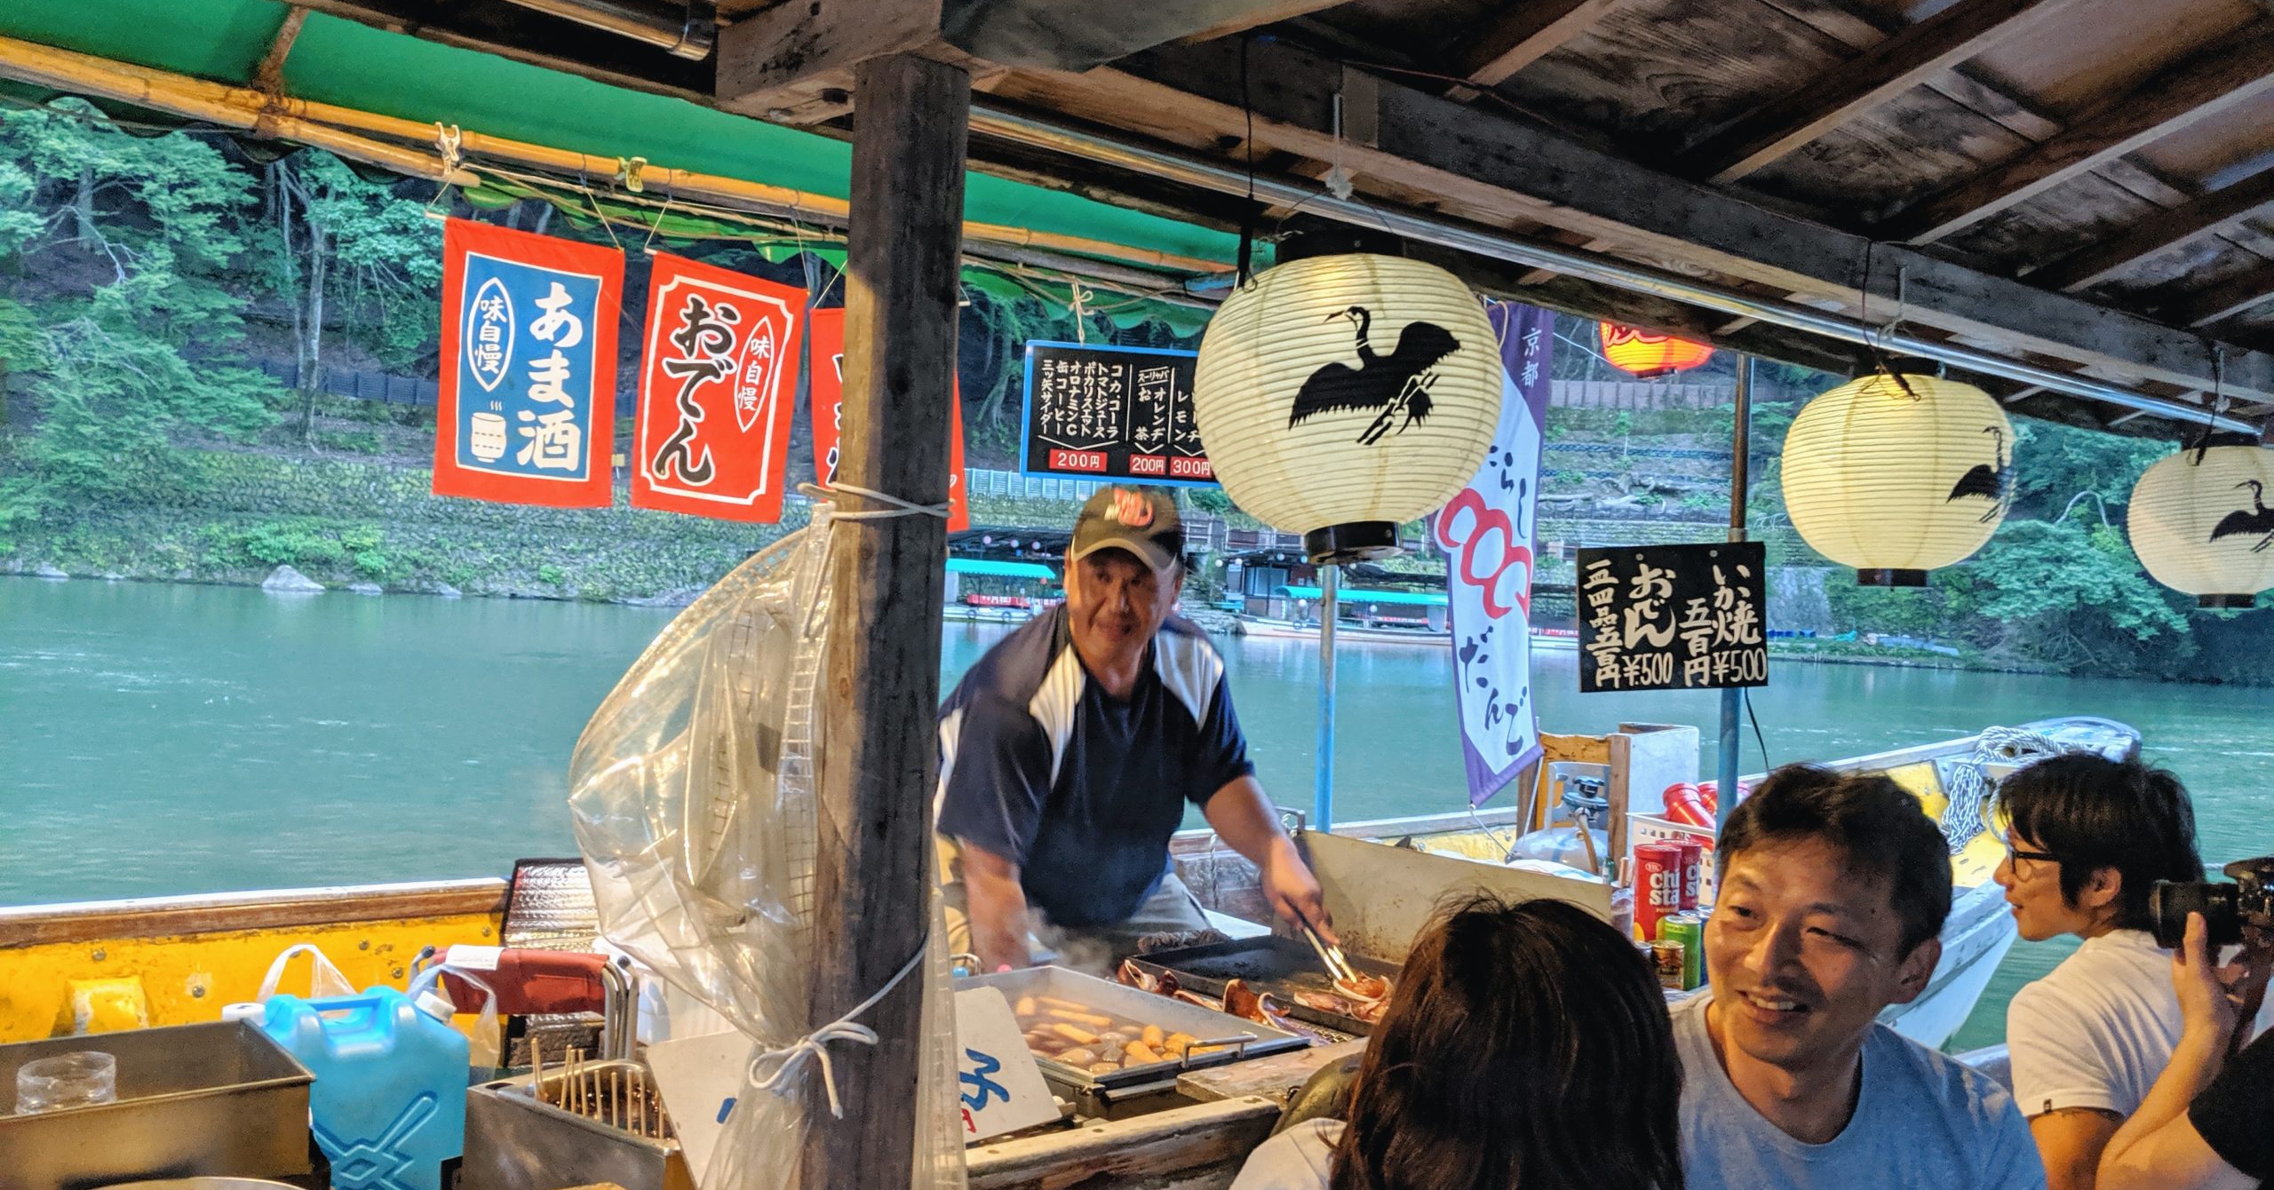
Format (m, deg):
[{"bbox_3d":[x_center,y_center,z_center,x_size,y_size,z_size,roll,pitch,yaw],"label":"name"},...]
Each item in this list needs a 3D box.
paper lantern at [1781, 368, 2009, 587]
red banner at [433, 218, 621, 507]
[{"bbox_3d":[1.260,-0.202,2.950,0.355,0.370,0.355,3,0,-27],"label":"paper lantern"},{"bbox_3d":[-1.230,-0.460,3.600,0.375,0.560,0.030,3,0,-39],"label":"red banner"}]

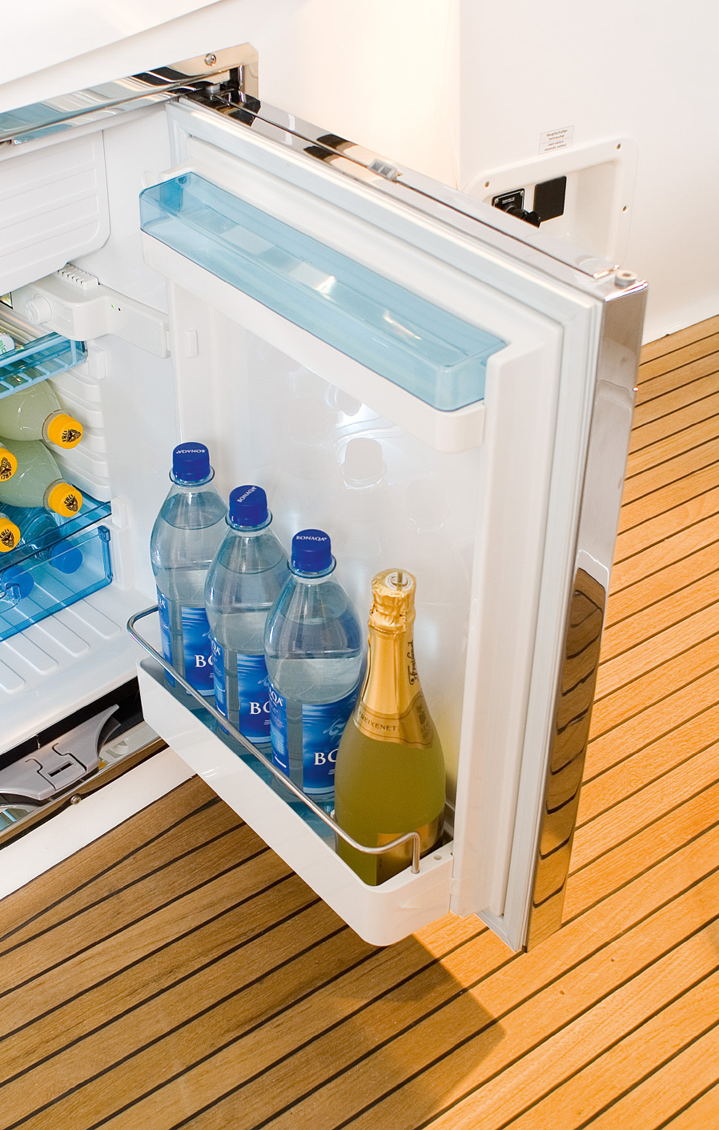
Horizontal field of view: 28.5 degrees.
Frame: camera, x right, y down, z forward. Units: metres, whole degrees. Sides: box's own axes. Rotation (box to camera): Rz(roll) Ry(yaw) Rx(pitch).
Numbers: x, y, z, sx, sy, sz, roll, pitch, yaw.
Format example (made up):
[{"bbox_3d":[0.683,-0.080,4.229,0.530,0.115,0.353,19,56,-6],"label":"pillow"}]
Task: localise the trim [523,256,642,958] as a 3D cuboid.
[{"bbox_3d":[0.161,0.078,1.076,0.042,0.630,0.015,-25,44,-30],"label":"trim"}]

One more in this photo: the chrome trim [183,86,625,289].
[{"bbox_3d":[0.016,-0.281,1.041,0.042,0.015,0.466,-25,44,-30],"label":"chrome trim"}]

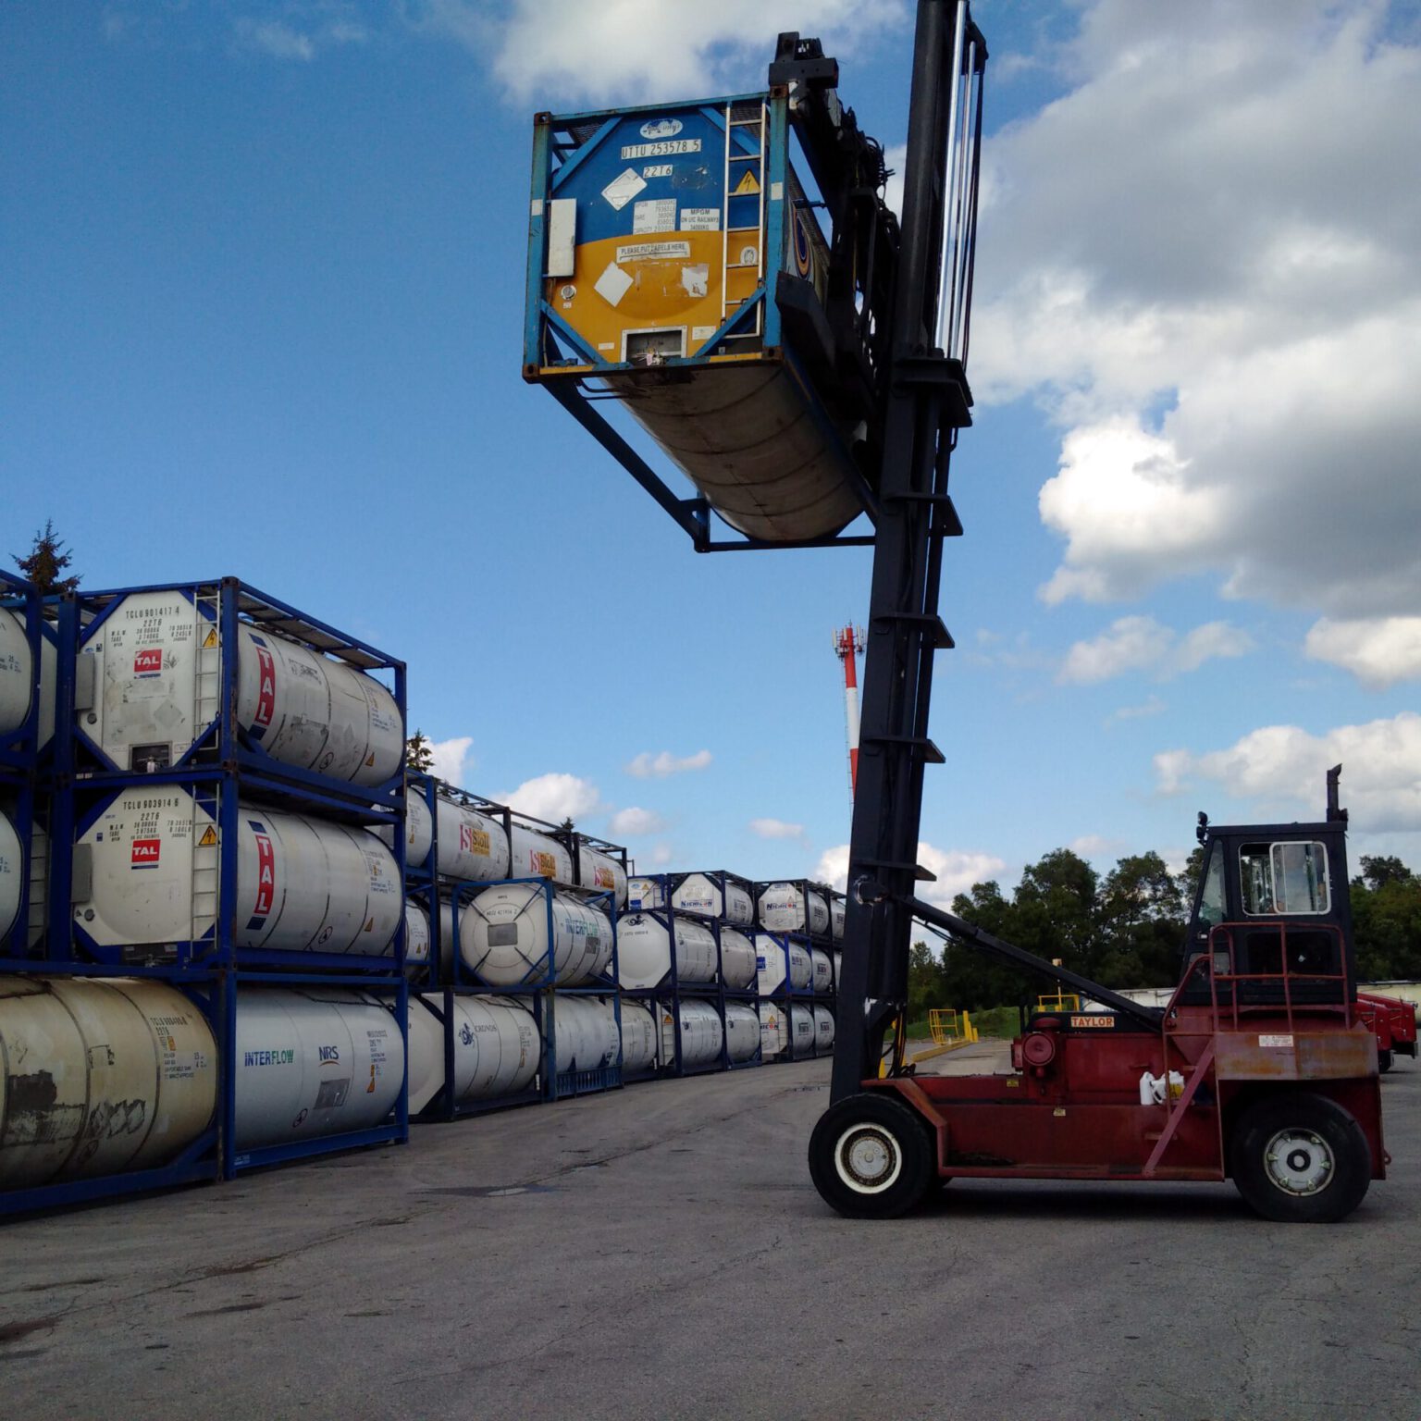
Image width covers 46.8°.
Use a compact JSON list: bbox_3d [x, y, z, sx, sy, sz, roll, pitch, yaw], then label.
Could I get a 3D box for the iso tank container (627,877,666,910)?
[{"bbox_3d":[-2.356,8.948,73.103,2.438,2.591,6.058,-5,-11,12],"label":"iso tank container"}]

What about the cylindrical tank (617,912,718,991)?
[{"bbox_3d":[-1.557,8.177,55.075,2.438,2.591,6.058,-5,-11,14],"label":"cylindrical tank"}]

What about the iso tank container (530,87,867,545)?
[{"bbox_3d":[0.262,-3.818,17.766,2.438,2.591,6.058,-1,-10,15],"label":"iso tank container"}]

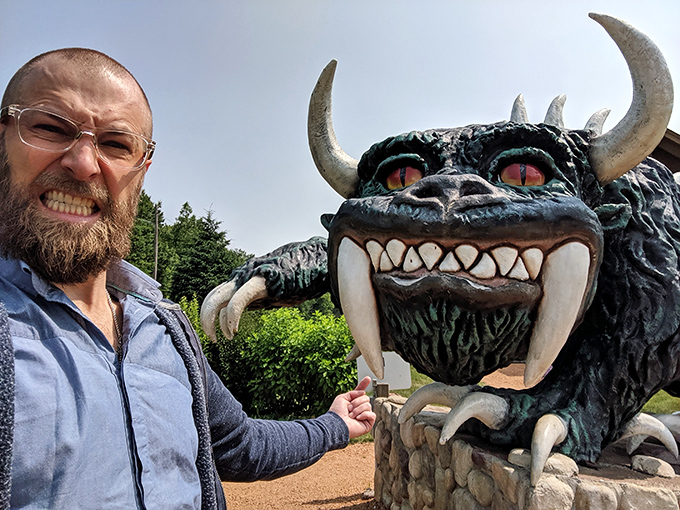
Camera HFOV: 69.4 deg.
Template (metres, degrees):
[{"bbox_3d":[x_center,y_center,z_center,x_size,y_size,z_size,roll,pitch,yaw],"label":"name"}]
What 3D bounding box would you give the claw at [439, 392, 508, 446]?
[{"bbox_3d":[0.633,0.776,2.330,0.370,0.250,0.140,2,-4,-28],"label":"claw"}]

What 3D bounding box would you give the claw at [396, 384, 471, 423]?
[{"bbox_3d":[0.511,0.786,2.600,0.390,0.230,0.140,1,-4,-14],"label":"claw"}]

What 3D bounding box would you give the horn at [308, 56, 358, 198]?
[{"bbox_3d":[-0.036,-0.695,2.720,0.280,0.760,0.280,-1,-4,16],"label":"horn"}]

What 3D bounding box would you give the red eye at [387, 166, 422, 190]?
[{"bbox_3d":[0.341,-0.405,2.600,0.200,0.125,0.100,-1,-4,16],"label":"red eye"}]

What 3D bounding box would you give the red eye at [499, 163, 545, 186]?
[{"bbox_3d":[0.909,-0.401,2.460,0.225,0.125,0.100,-1,-4,16],"label":"red eye"}]

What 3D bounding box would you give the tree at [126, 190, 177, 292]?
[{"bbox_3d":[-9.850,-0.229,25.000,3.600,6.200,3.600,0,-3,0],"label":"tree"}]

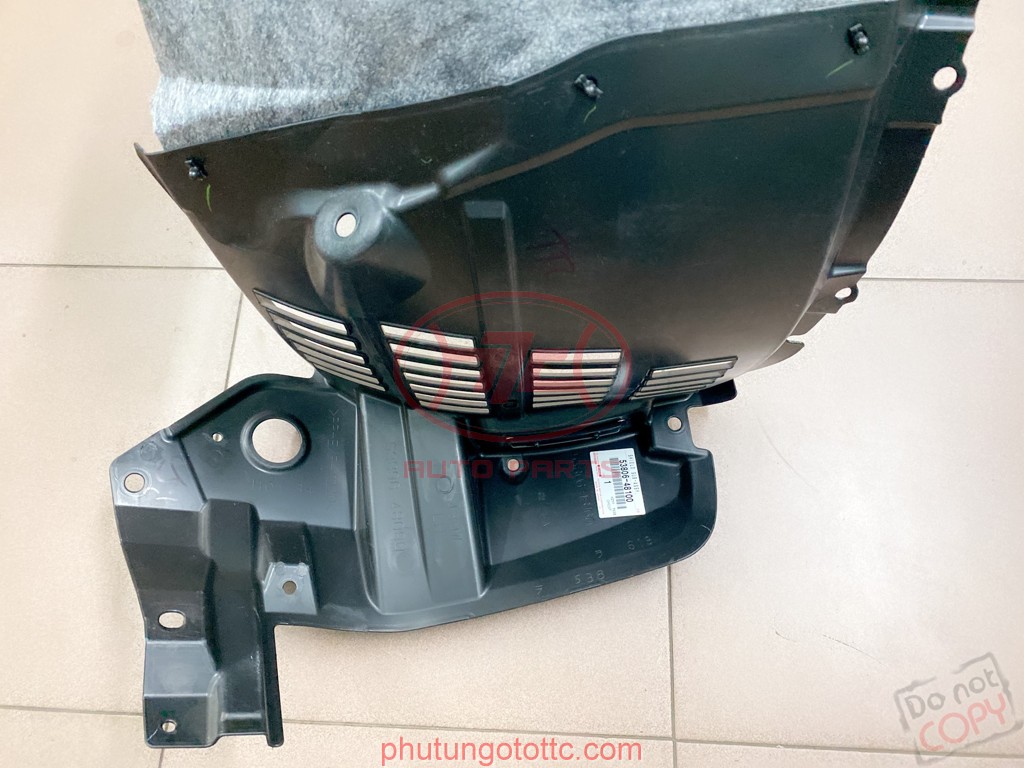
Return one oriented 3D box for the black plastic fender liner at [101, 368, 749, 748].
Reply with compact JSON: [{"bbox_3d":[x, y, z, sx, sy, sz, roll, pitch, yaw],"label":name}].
[{"bbox_3d":[-0.107,0.187,0.920,0.789,0.120,0.441,-2,71,2],"label":"black plastic fender liner"}]

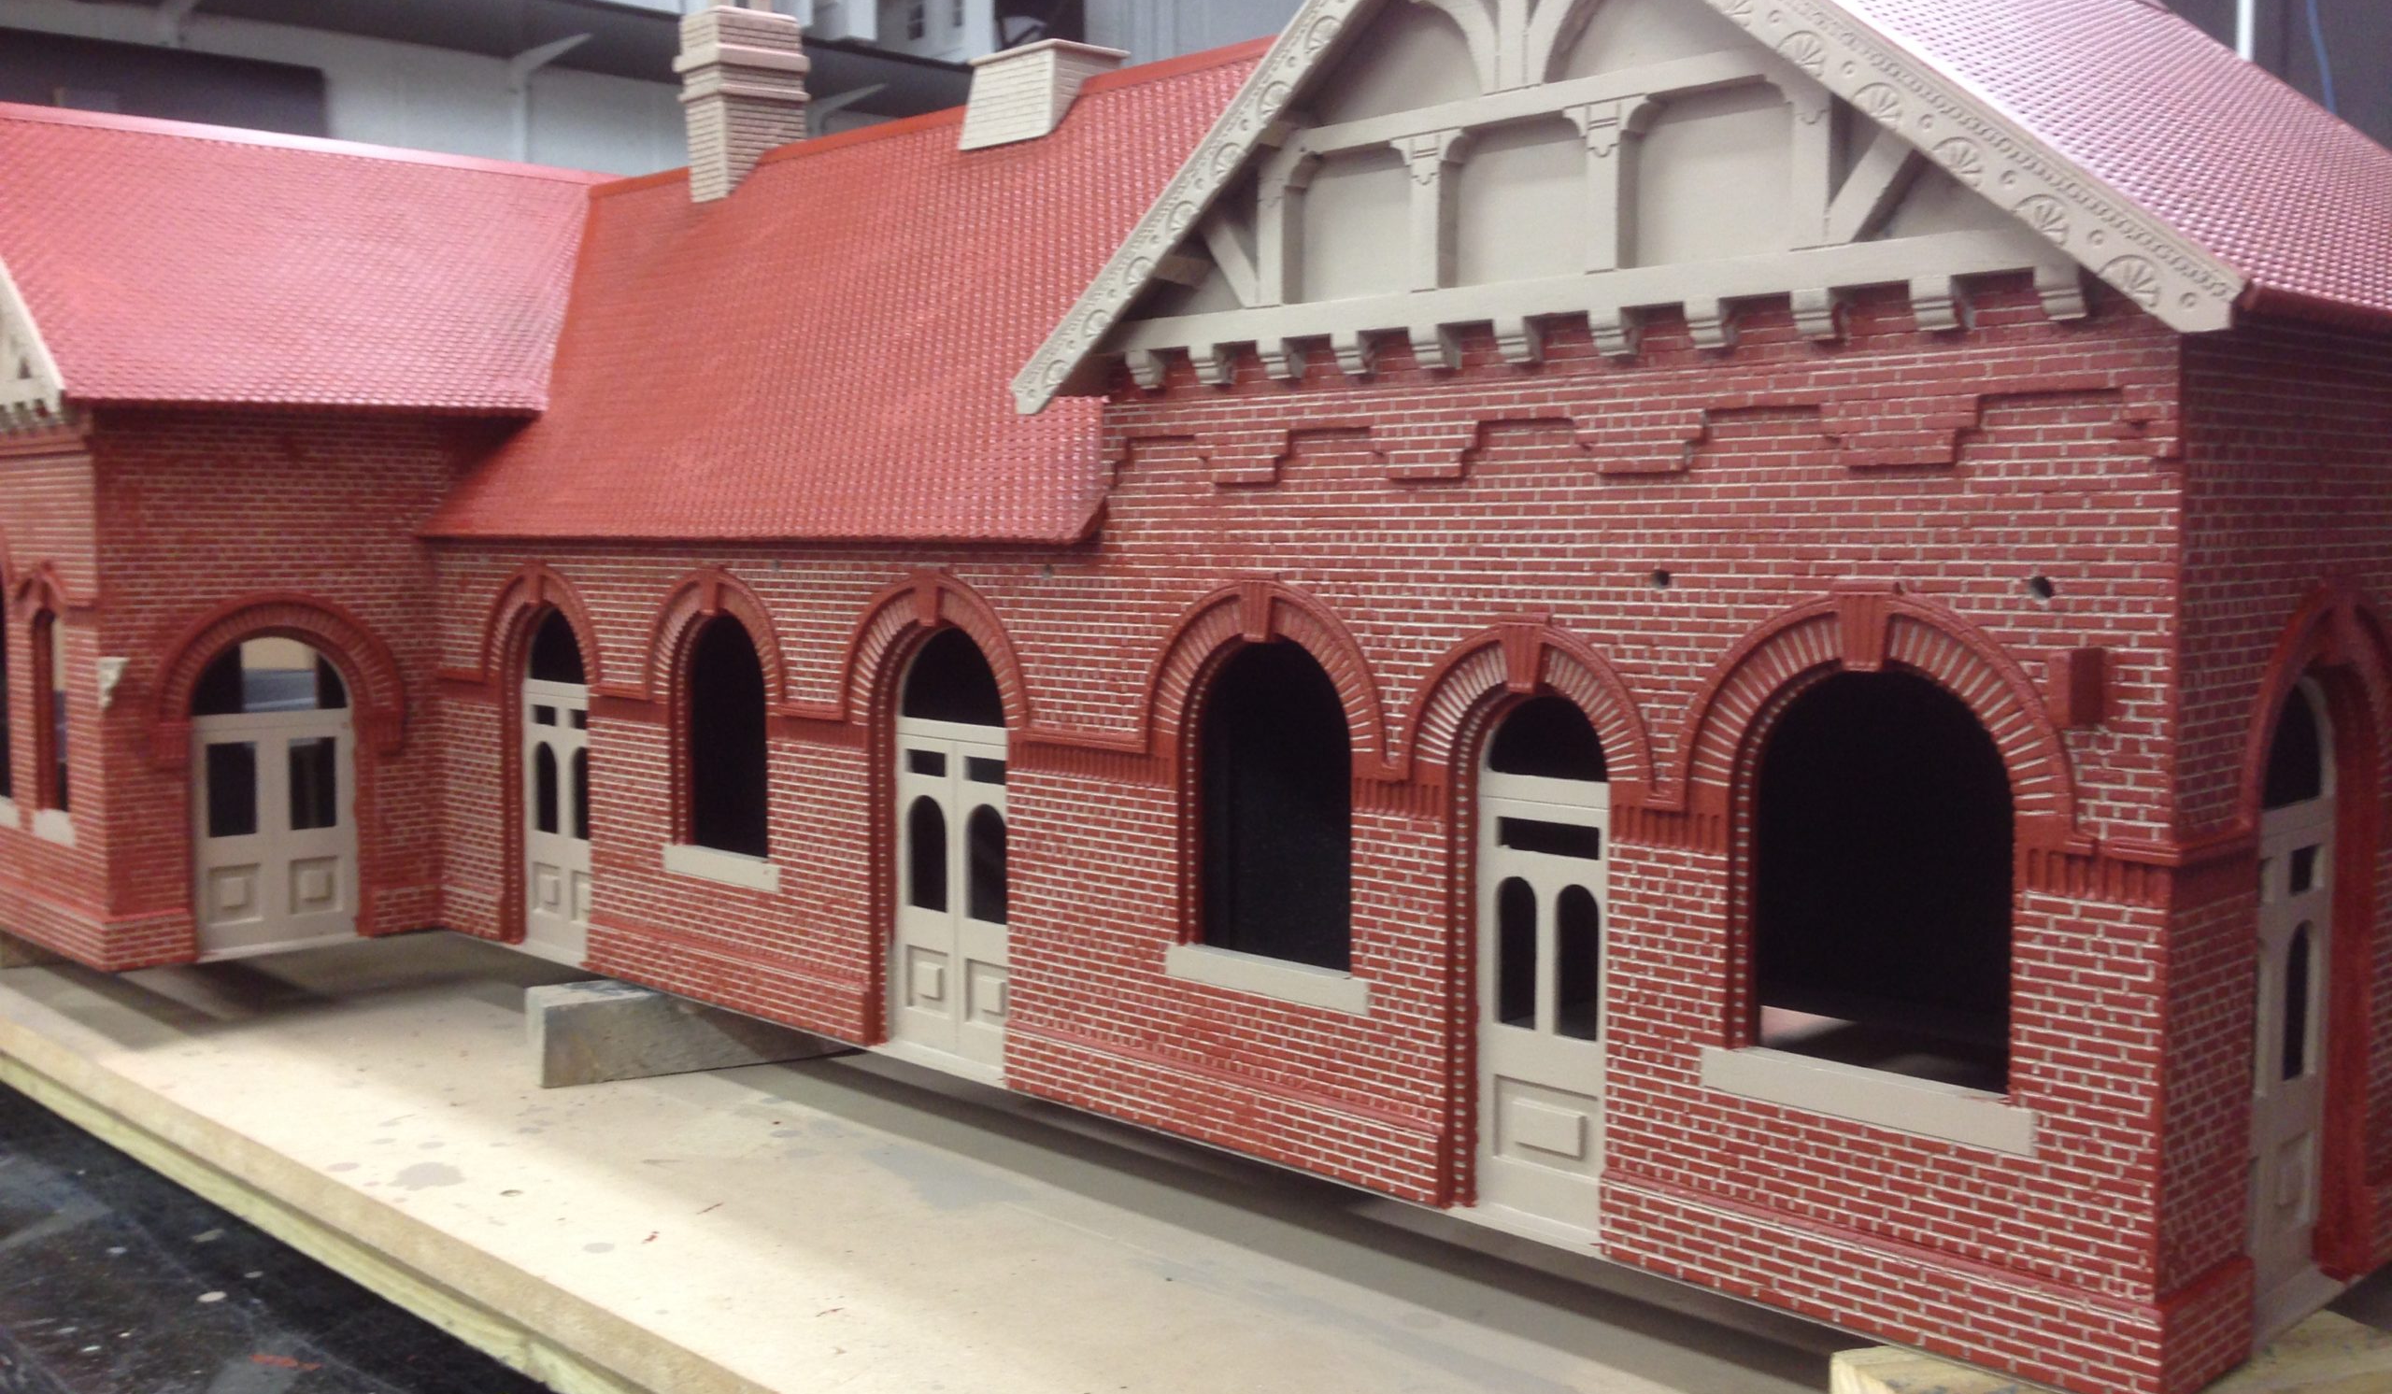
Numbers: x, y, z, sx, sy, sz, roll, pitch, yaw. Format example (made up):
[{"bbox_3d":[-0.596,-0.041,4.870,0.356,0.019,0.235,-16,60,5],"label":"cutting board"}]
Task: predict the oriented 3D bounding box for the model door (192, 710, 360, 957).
[{"bbox_3d":[-0.824,0.117,2.041,0.143,0.211,0.011,-4,6,-43],"label":"model door"}]

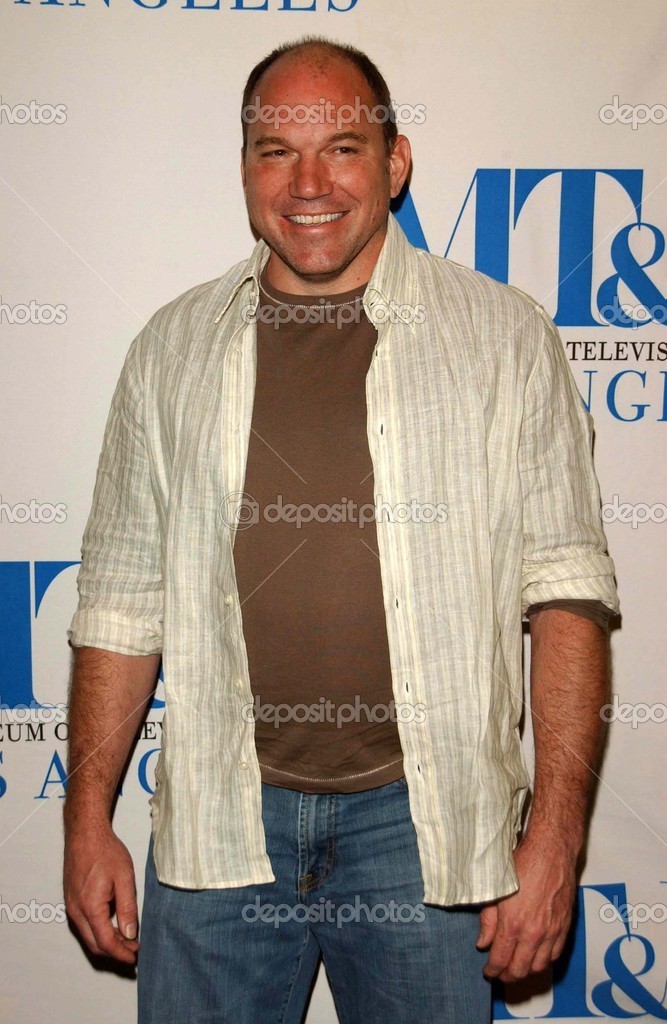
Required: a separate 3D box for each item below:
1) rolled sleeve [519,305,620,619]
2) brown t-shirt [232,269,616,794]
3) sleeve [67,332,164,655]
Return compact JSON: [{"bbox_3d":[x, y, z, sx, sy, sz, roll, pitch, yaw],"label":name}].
[{"bbox_3d":[0.247,-0.053,2.040,0.120,0.320,0.155,-5,9,8],"label":"rolled sleeve"},{"bbox_3d":[0.014,0.010,2.060,0.560,0.540,0.280,1,9,8],"label":"brown t-shirt"},{"bbox_3d":[-0.226,-0.020,2.085,0.120,0.330,0.155,8,9,8],"label":"sleeve"}]

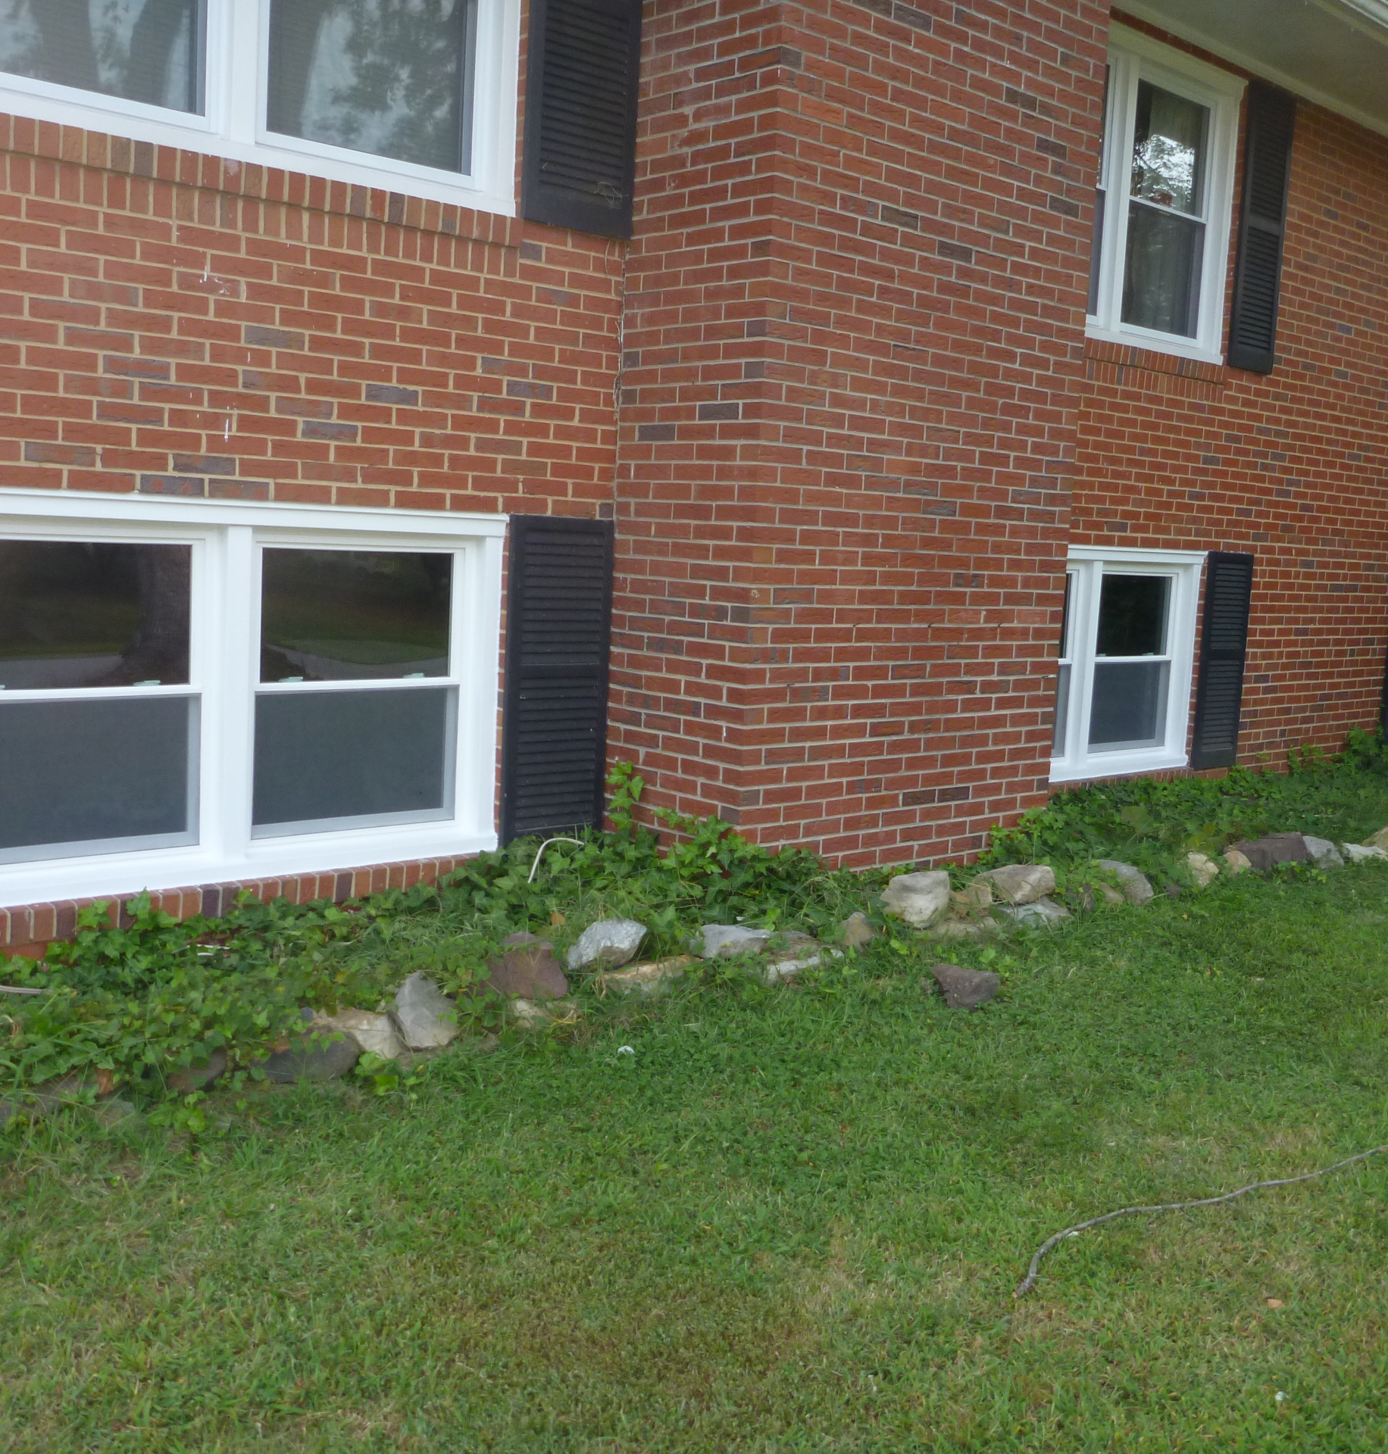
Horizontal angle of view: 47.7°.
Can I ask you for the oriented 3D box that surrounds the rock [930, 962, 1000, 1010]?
[{"bbox_3d":[0.860,0.818,4.972,0.220,0.126,0.176,-4,9,-42],"label":"rock"}]

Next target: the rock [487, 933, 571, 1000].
[{"bbox_3d":[-0.470,0.681,4.466,0.221,0.156,0.155,-4,9,-42],"label":"rock"}]

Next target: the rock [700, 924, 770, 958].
[{"bbox_3d":[0.133,0.694,5.029,0.230,0.090,0.164,-4,9,-42],"label":"rock"}]

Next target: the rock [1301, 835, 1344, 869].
[{"bbox_3d":[2.937,0.588,7.338,0.190,0.155,0.180,-4,9,-42],"label":"rock"}]

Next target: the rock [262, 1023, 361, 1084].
[{"bbox_3d":[-0.966,0.825,3.948,0.250,0.125,0.180,-4,9,-42],"label":"rock"}]

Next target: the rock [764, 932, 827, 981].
[{"bbox_3d":[0.319,0.733,5.019,0.200,0.130,0.150,-4,9,-42],"label":"rock"}]

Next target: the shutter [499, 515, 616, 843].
[{"bbox_3d":[-0.495,-0.154,5.736,0.445,1.200,0.040,-4,9,-42],"label":"shutter"}]

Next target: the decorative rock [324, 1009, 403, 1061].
[{"bbox_3d":[-0.864,0.808,4.115,0.200,0.120,0.170,-4,9,-42],"label":"decorative rock"}]

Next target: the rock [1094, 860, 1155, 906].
[{"bbox_3d":[1.737,0.627,6.335,0.260,0.160,0.180,-4,9,-42],"label":"rock"}]

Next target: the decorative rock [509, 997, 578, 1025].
[{"bbox_3d":[-0.437,0.824,4.490,0.200,0.075,0.150,-4,9,-42],"label":"decorative rock"}]

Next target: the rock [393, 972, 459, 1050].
[{"bbox_3d":[-0.724,0.767,4.237,0.175,0.190,0.140,-4,9,-42],"label":"rock"}]

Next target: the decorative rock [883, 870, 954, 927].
[{"bbox_3d":[0.800,0.612,5.633,0.247,0.181,0.173,-4,9,-42],"label":"decorative rock"}]

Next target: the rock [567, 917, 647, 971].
[{"bbox_3d":[-0.260,0.647,4.655,0.224,0.127,0.157,-4,9,-42],"label":"rock"}]

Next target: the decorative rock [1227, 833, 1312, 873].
[{"bbox_3d":[2.653,0.586,7.216,0.470,0.150,0.235,-4,9,-42],"label":"decorative rock"}]

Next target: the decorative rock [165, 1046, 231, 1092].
[{"bbox_3d":[-1.216,0.839,3.839,0.170,0.110,0.140,-4,9,-42],"label":"decorative rock"}]

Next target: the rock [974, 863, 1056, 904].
[{"bbox_3d":[1.246,0.614,6.125,0.347,0.126,0.243,-4,9,-42],"label":"rock"}]

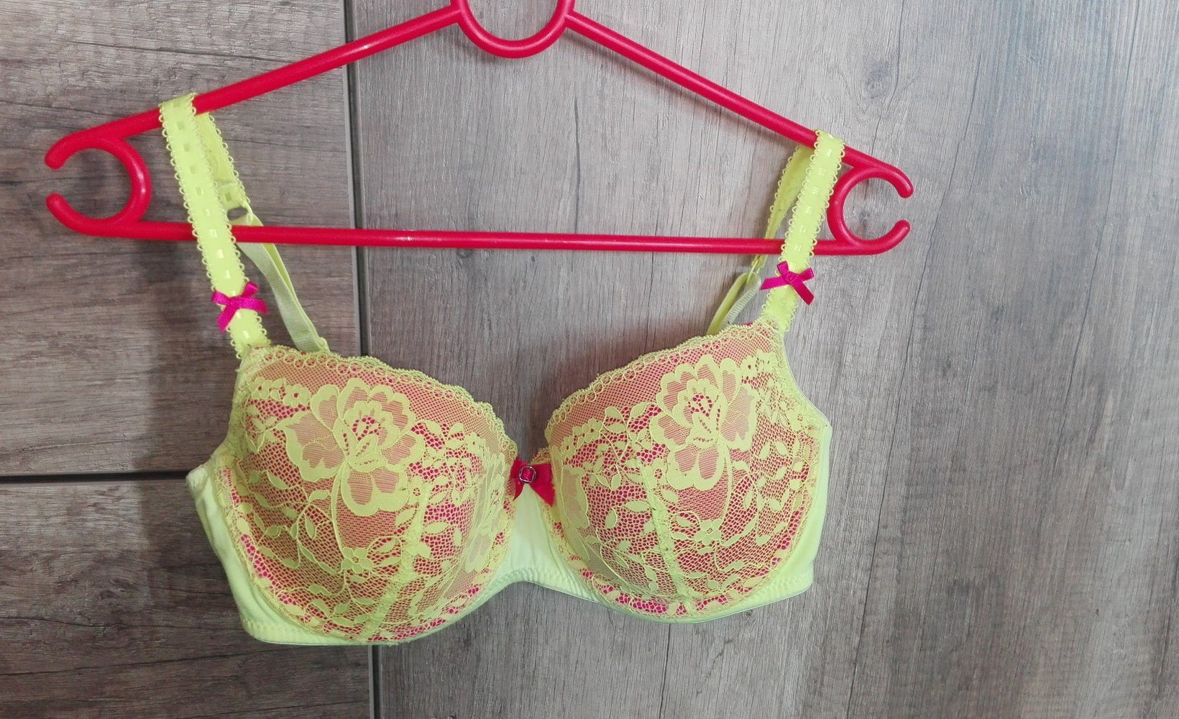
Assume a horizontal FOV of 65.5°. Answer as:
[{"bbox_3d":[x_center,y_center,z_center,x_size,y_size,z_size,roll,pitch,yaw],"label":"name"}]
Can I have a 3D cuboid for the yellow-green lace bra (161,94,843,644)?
[{"bbox_3d":[-0.032,0.015,0.452,0.323,0.268,0.100,0,15,-8],"label":"yellow-green lace bra"}]

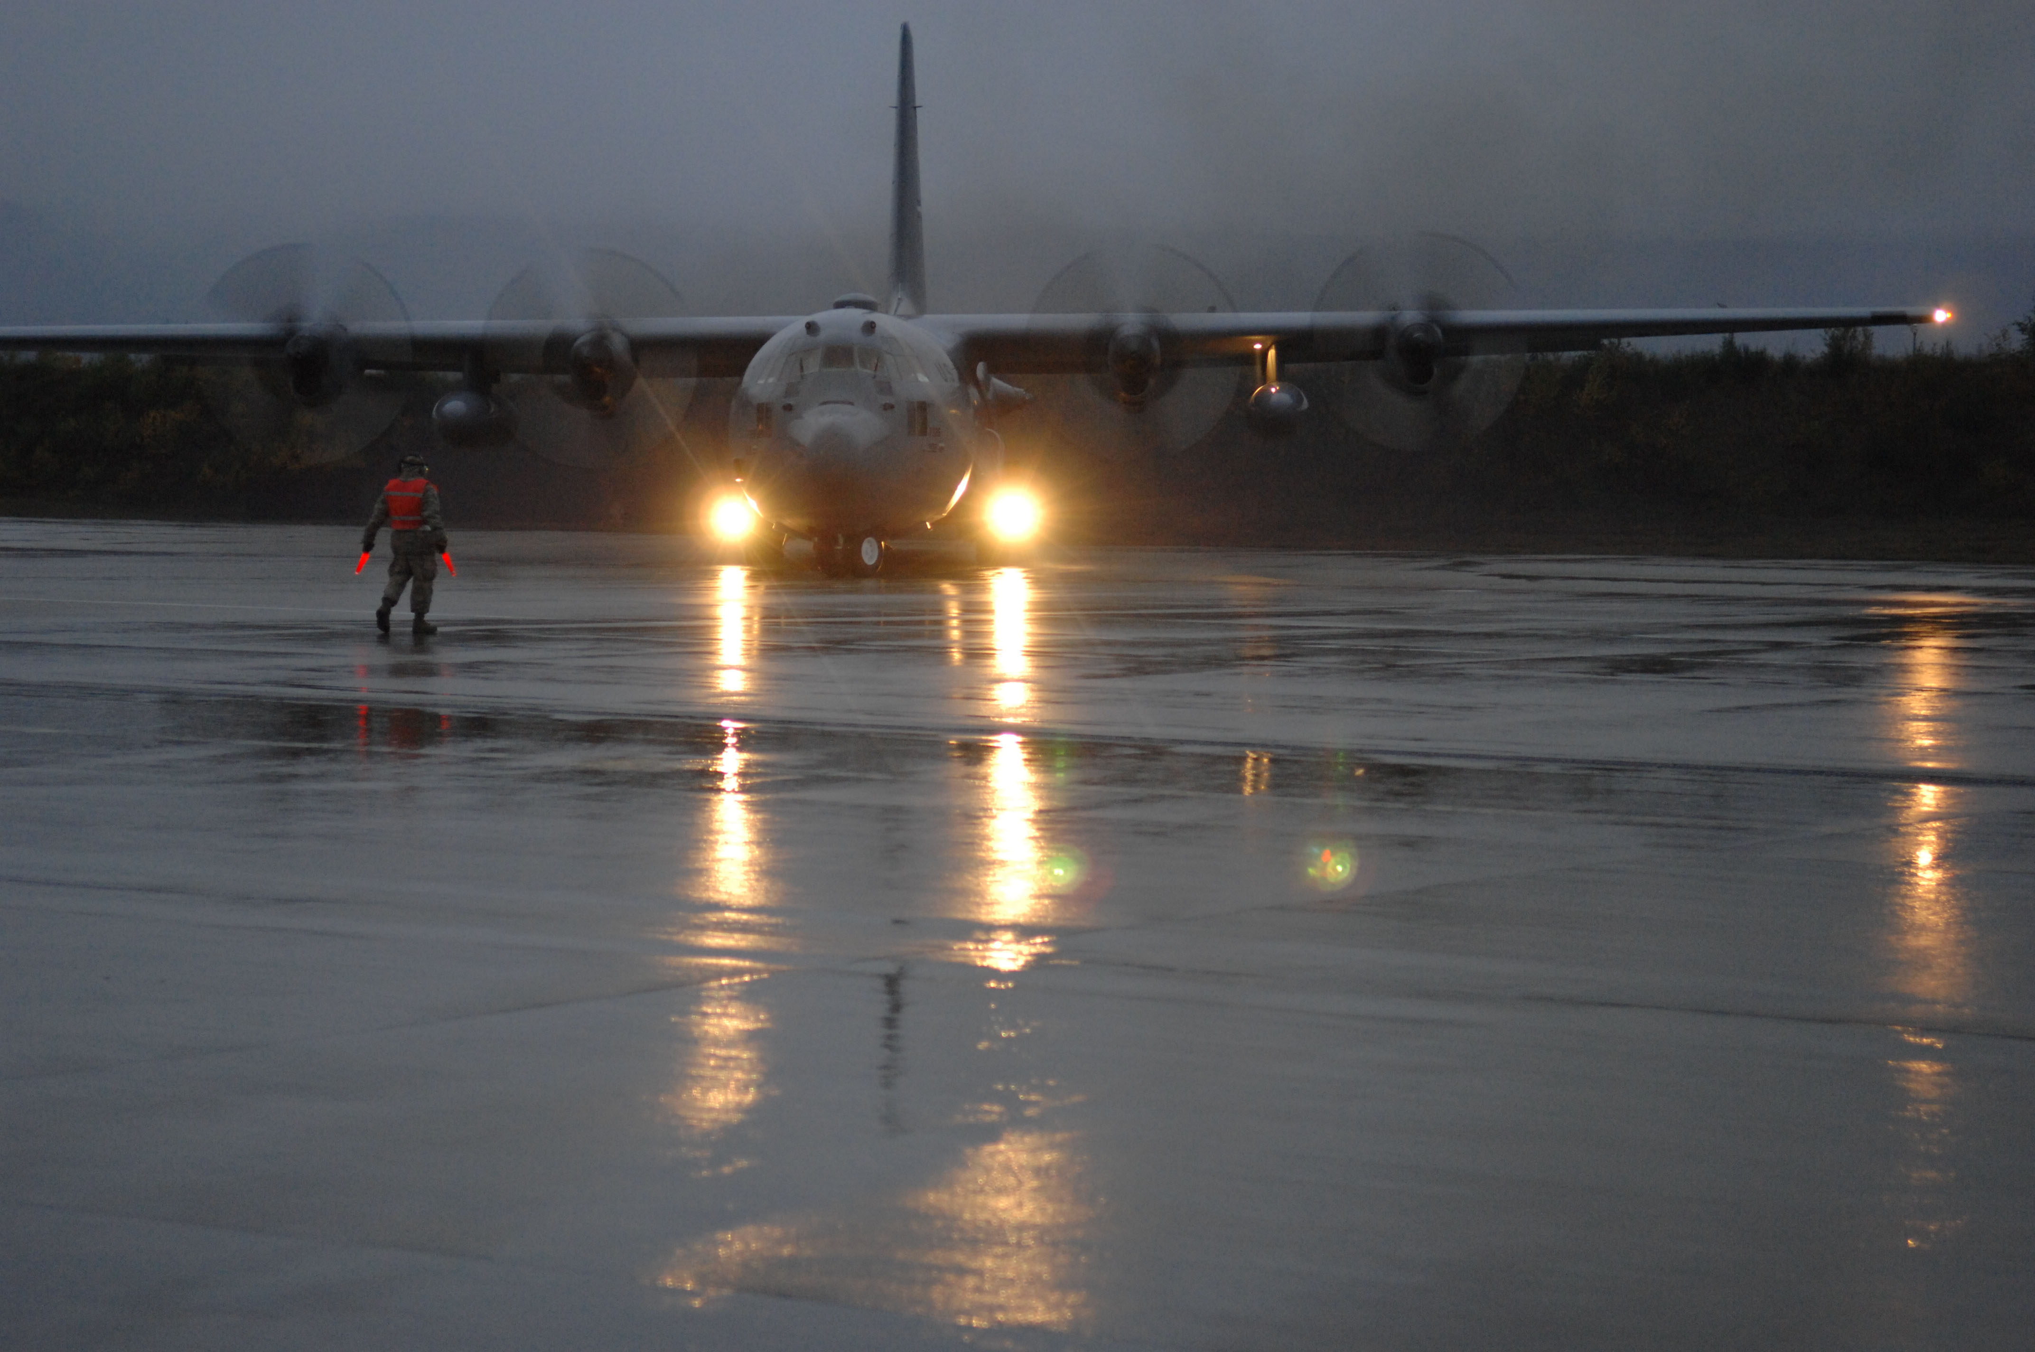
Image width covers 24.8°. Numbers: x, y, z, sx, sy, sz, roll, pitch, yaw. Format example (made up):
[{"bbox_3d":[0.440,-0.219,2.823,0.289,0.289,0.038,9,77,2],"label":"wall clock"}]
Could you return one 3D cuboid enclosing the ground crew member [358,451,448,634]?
[{"bbox_3d":[-6.046,-1.284,45.700,0.790,1.770,0.520,1,2,21],"label":"ground crew member"}]

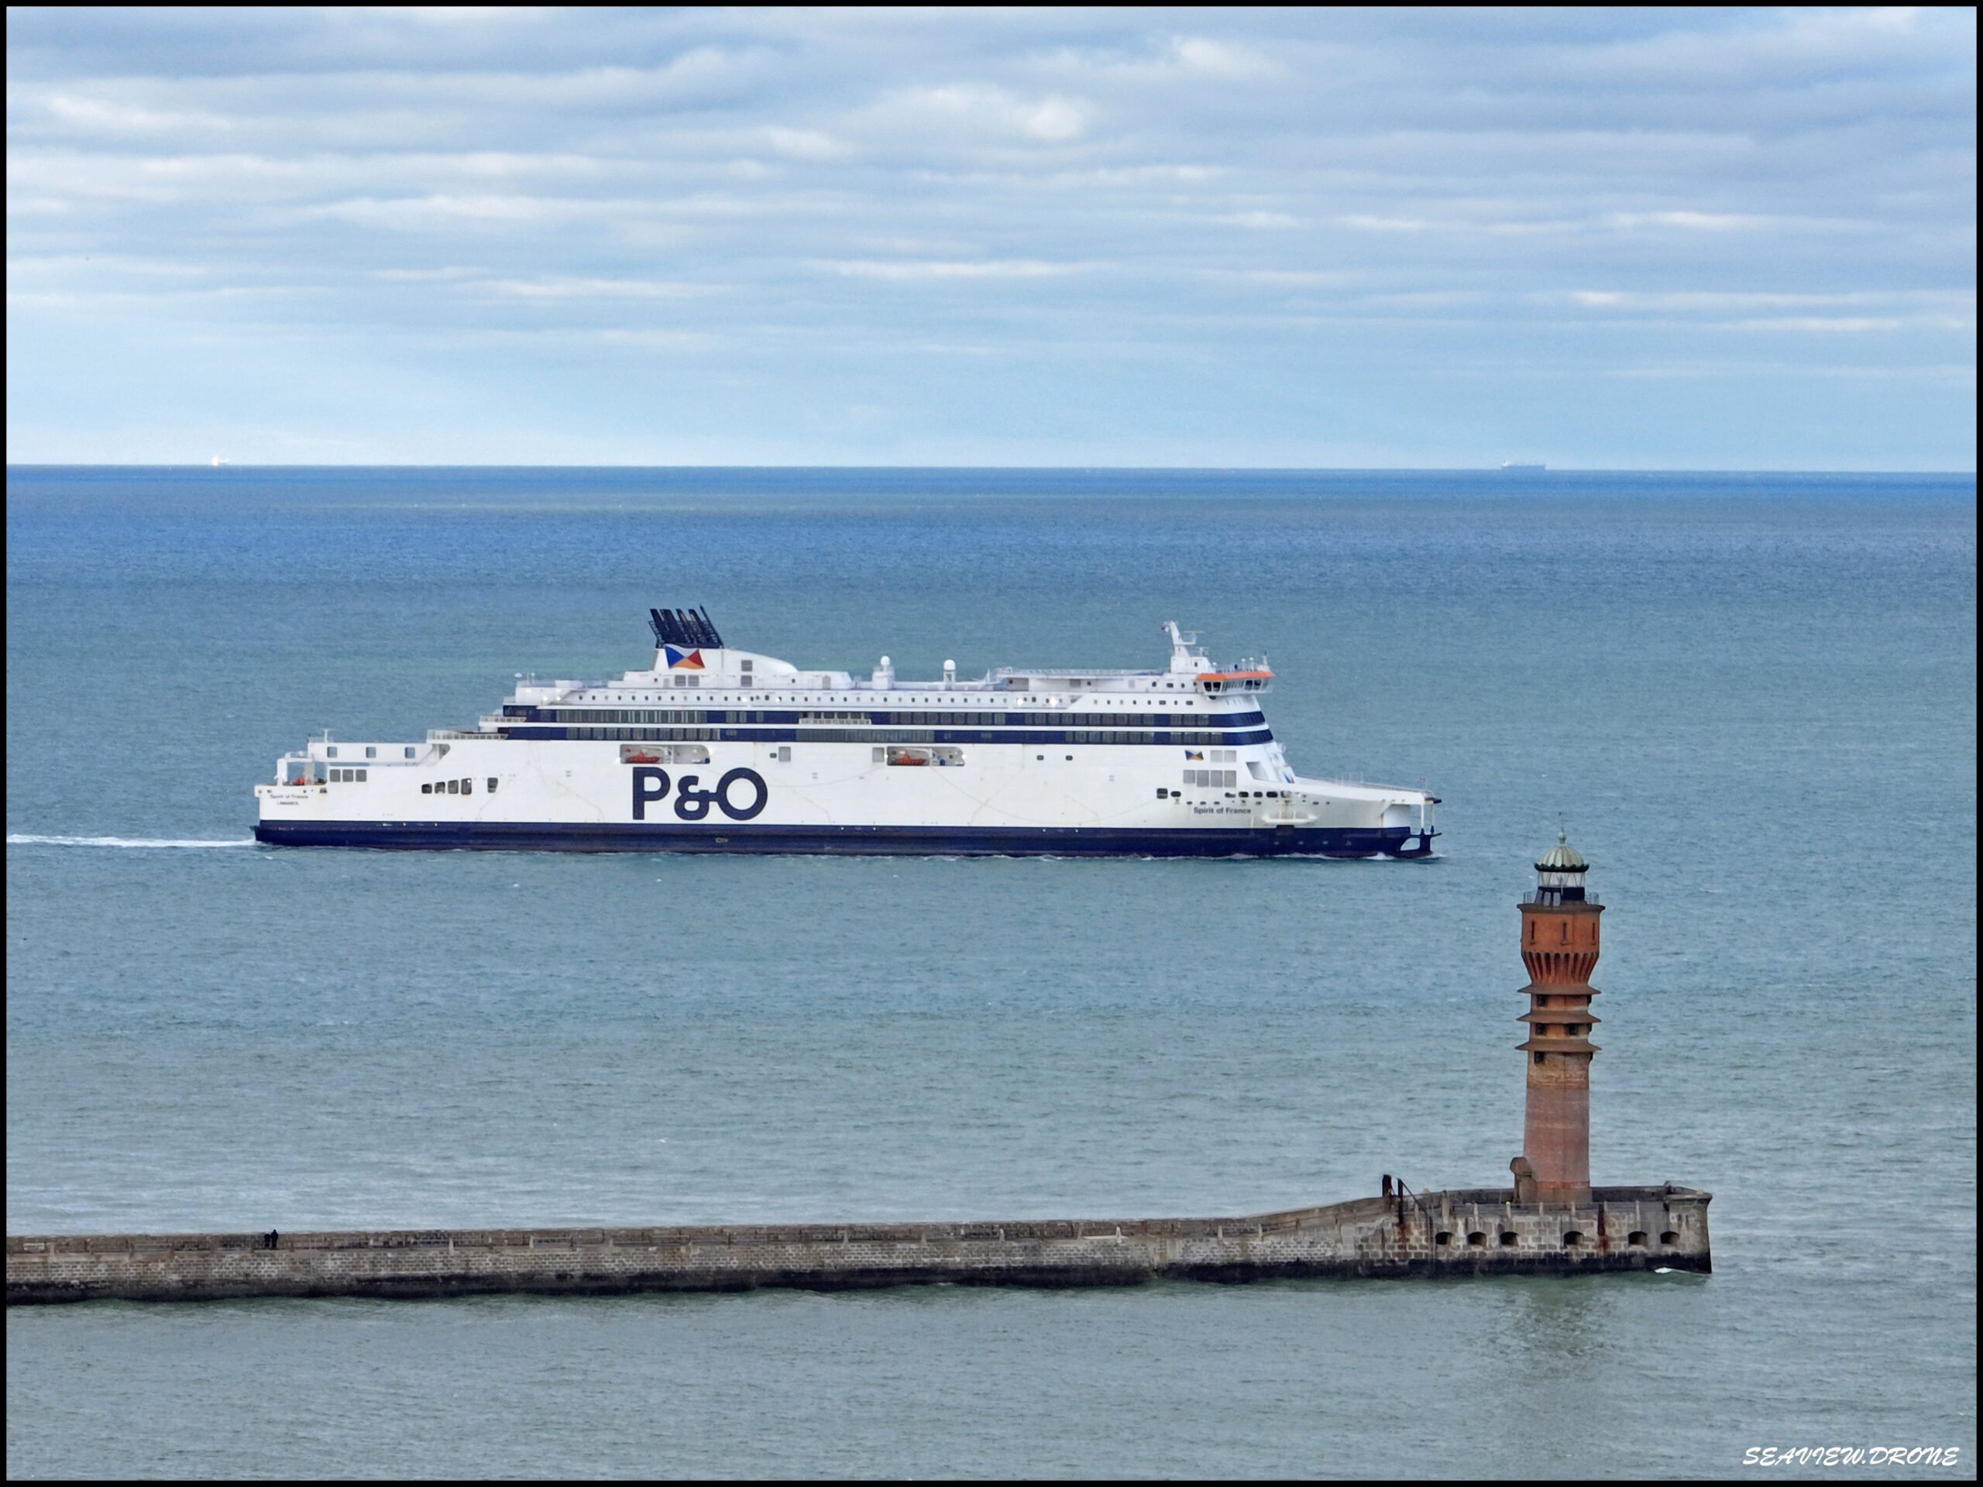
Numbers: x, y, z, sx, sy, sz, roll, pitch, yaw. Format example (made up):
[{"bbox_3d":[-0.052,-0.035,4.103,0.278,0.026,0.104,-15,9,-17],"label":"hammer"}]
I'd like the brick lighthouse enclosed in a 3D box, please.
[{"bbox_3d":[51.512,24.811,834.484,7.800,34.000,7.800,0,2,0],"label":"brick lighthouse"}]

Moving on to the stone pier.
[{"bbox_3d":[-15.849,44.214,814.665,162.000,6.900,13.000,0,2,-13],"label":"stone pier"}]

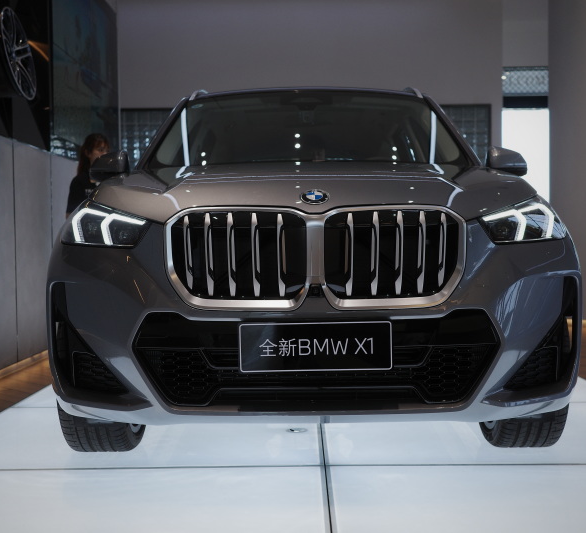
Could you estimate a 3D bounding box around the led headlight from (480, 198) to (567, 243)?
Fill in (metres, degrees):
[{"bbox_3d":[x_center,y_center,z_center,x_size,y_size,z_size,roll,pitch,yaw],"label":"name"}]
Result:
[{"bbox_3d":[0.749,-0.155,2.851,0.360,0.155,0.380,-1,2,0],"label":"led headlight"}]

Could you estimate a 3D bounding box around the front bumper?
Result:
[{"bbox_3d":[0.066,0.155,2.745,1.790,0.610,0.520,-1,2,0],"label":"front bumper"}]

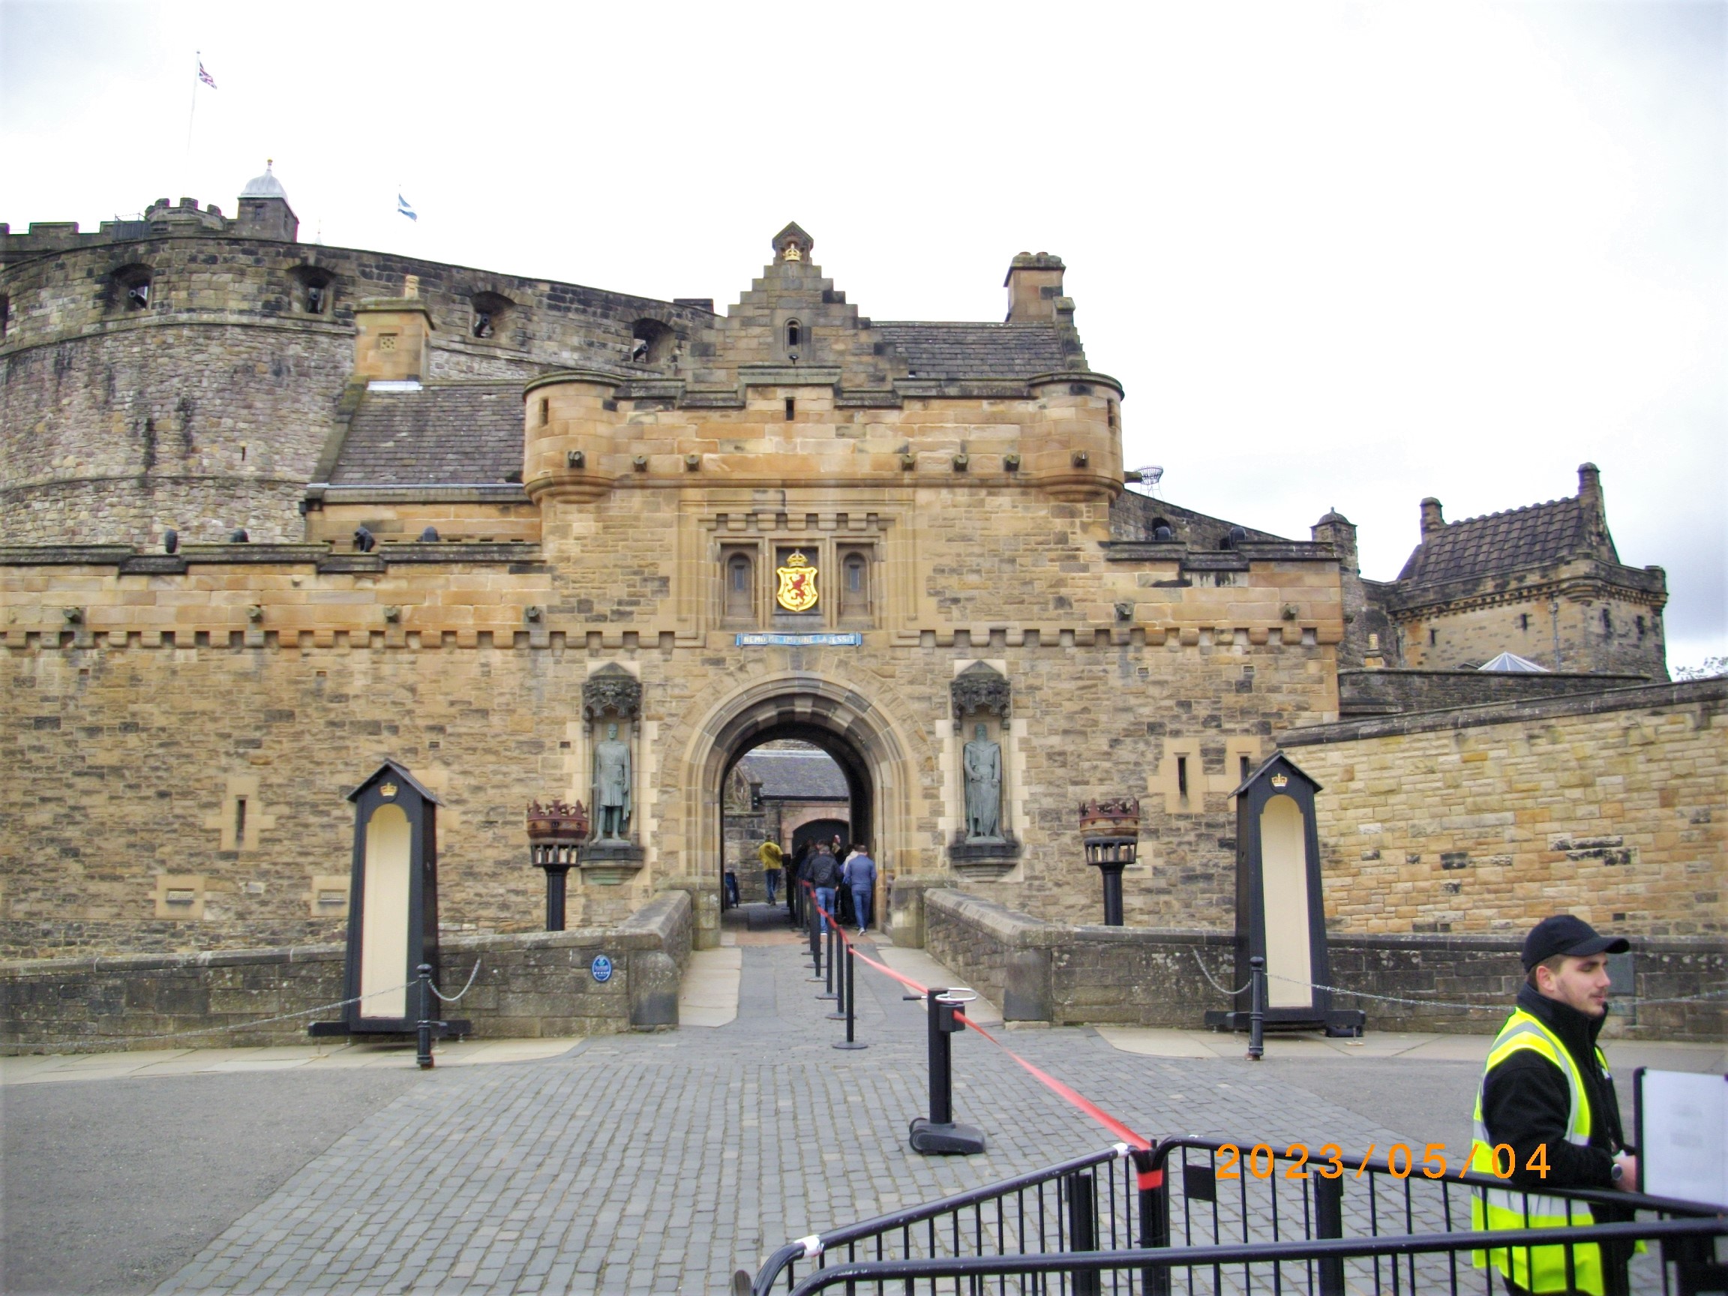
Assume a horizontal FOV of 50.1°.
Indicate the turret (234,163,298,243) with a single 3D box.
[{"bbox_3d":[-29.632,-21.743,90.971,2.502,4.553,3.000,0,-9,-2],"label":"turret"}]

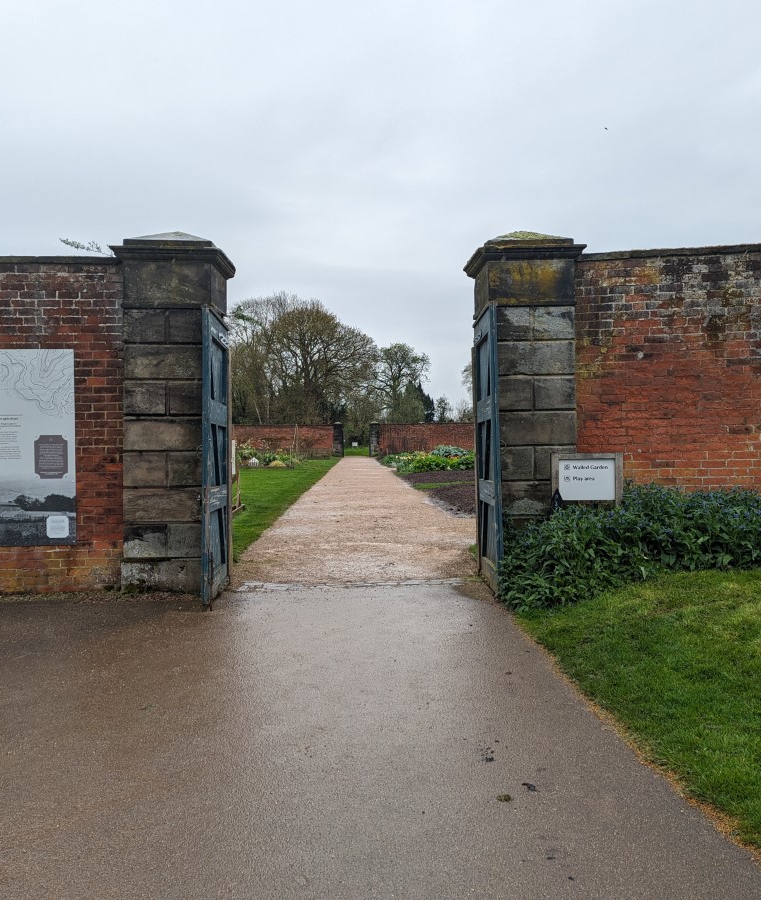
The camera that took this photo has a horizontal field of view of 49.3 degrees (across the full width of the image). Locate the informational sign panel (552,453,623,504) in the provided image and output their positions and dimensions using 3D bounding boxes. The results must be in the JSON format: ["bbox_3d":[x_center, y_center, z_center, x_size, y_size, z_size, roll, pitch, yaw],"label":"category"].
[{"bbox_3d":[1.970,0.265,7.900,0.685,0.500,0.080,-1,0,0],"label":"informational sign panel"}]

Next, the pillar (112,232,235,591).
[{"bbox_3d":[-2.110,-0.448,8.720,1.060,3.690,1.060,-1,0,-1],"label":"pillar"}]

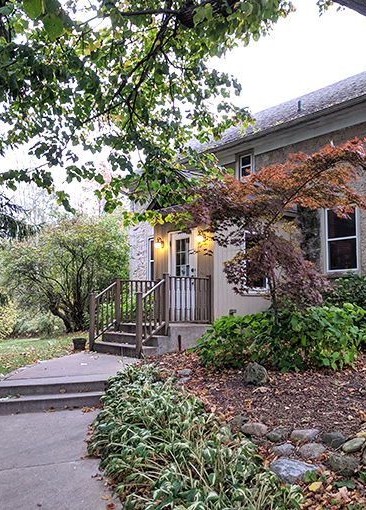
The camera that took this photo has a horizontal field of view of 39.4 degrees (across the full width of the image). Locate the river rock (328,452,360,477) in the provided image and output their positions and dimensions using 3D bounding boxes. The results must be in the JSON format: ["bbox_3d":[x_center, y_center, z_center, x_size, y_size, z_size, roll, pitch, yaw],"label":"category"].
[{"bbox_3d":[1.320,1.723,4.200,0.260,0.150,0.200,0,-5,0],"label":"river rock"}]

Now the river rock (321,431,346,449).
[{"bbox_3d":[1.379,1.680,4.650,0.240,0.130,0.180,0,-5,0],"label":"river rock"}]

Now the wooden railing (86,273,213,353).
[{"bbox_3d":[-0.651,1.195,10.396,1.800,1.500,1.770,4,-7,-39],"label":"wooden railing"}]

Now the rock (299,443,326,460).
[{"bbox_3d":[1.121,1.701,4.420,0.220,0.120,0.170,0,-5,0],"label":"rock"}]

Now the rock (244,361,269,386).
[{"bbox_3d":[0.979,1.591,6.800,0.330,0.280,0.270,0,-5,0],"label":"rock"}]

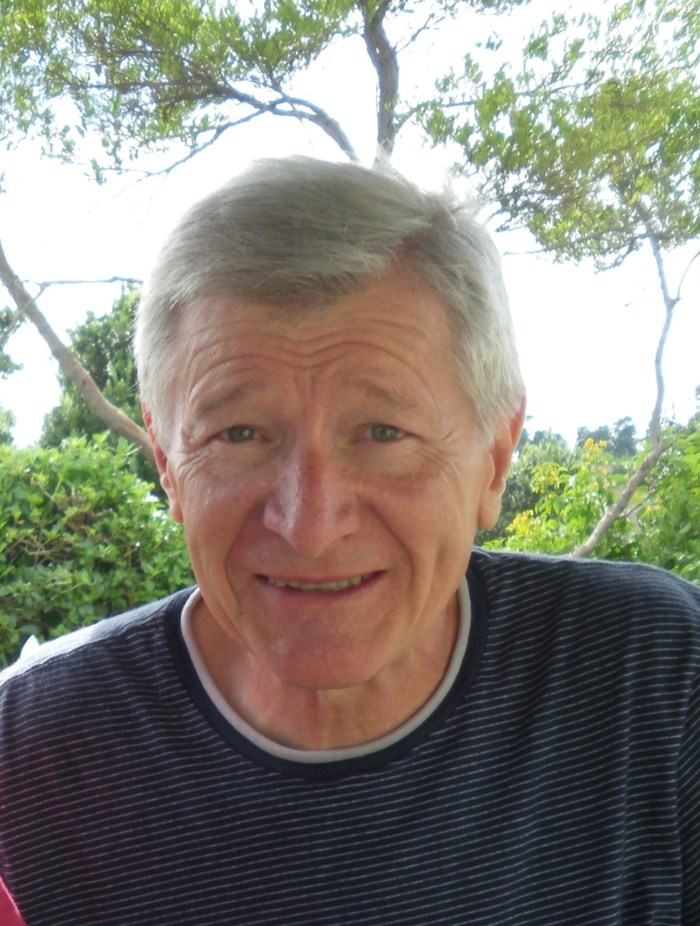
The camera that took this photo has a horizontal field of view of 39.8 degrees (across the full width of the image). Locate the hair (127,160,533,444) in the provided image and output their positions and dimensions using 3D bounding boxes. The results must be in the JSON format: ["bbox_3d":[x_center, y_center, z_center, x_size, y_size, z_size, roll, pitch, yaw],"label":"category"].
[{"bbox_3d":[-0.008,-0.079,0.510,0.197,0.165,0.190,0,9,6],"label":"hair"}]

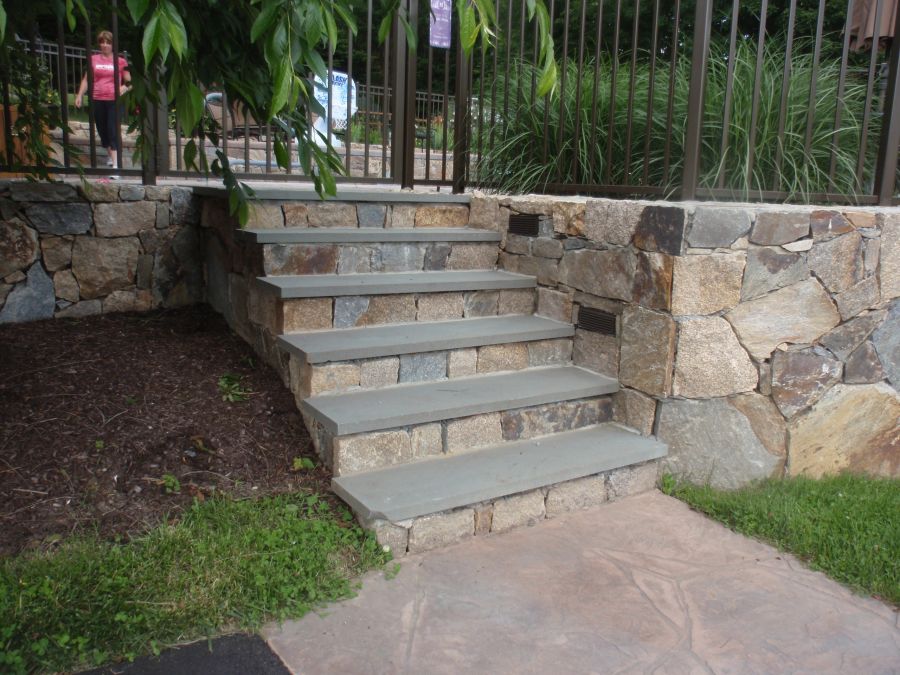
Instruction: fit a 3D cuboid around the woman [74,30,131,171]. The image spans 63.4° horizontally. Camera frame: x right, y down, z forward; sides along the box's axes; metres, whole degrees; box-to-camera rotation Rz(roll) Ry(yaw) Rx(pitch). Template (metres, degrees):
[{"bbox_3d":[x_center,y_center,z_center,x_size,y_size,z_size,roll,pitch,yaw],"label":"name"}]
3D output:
[{"bbox_3d":[-3.903,-2.613,8.200,0.600,1.610,0.450,-2,12,-19],"label":"woman"}]

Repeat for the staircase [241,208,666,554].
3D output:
[{"bbox_3d":[-0.045,0.012,2.965,1.240,0.990,1.410,-5,14,-32],"label":"staircase"}]

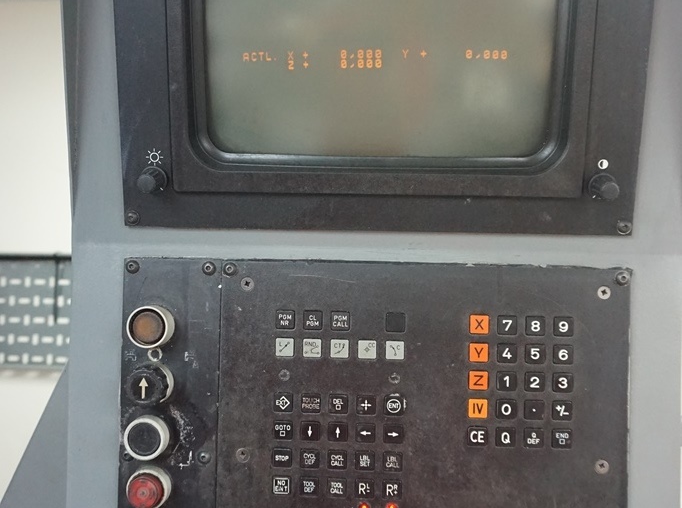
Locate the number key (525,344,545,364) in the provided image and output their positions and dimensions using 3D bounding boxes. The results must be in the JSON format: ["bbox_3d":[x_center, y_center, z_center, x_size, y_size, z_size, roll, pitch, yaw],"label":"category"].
[{"bbox_3d":[0.134,0.069,0.530,0.013,0.013,0.006,1,-1,3],"label":"number key"}]

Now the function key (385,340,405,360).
[{"bbox_3d":[0.038,0.068,0.540,0.013,0.013,0.005,1,-1,2],"label":"function key"}]

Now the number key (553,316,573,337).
[{"bbox_3d":[0.154,0.050,0.530,0.013,0.013,0.006,1,-1,3],"label":"number key"}]

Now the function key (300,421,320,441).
[{"bbox_3d":[-0.021,0.125,0.541,0.013,0.013,0.005,1,-1,2],"label":"function key"}]

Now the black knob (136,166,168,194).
[{"bbox_3d":[-0.131,-0.050,0.528,0.019,0.019,0.019,1,12,3],"label":"black knob"}]

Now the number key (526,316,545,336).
[{"bbox_3d":[0.134,0.050,0.531,0.013,0.013,0.006,1,-1,3],"label":"number key"}]

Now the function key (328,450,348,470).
[{"bbox_3d":[-0.002,0.142,0.530,0.013,0.013,0.004,1,-2,2],"label":"function key"}]

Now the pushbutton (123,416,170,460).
[{"bbox_3d":[-0.134,0.127,0.529,0.029,0.029,0.011,1,-2,2],"label":"pushbutton"}]

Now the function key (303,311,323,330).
[{"bbox_3d":[-0.020,0.047,0.543,0.013,0.013,0.005,1,-1,2],"label":"function key"}]

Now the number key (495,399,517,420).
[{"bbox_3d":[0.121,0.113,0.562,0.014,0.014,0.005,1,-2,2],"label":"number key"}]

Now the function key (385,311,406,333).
[{"bbox_3d":[0.038,0.048,0.535,0.013,0.013,0.006,1,-1,3],"label":"function key"}]

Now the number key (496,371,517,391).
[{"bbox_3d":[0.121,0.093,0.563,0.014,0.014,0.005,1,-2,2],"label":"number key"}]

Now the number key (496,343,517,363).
[{"bbox_3d":[0.116,0.070,0.537,0.013,0.013,0.005,1,-1,2],"label":"number key"}]

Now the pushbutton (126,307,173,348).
[{"bbox_3d":[-0.132,0.050,0.534,0.028,0.028,0.019,1,-1,3],"label":"pushbutton"}]

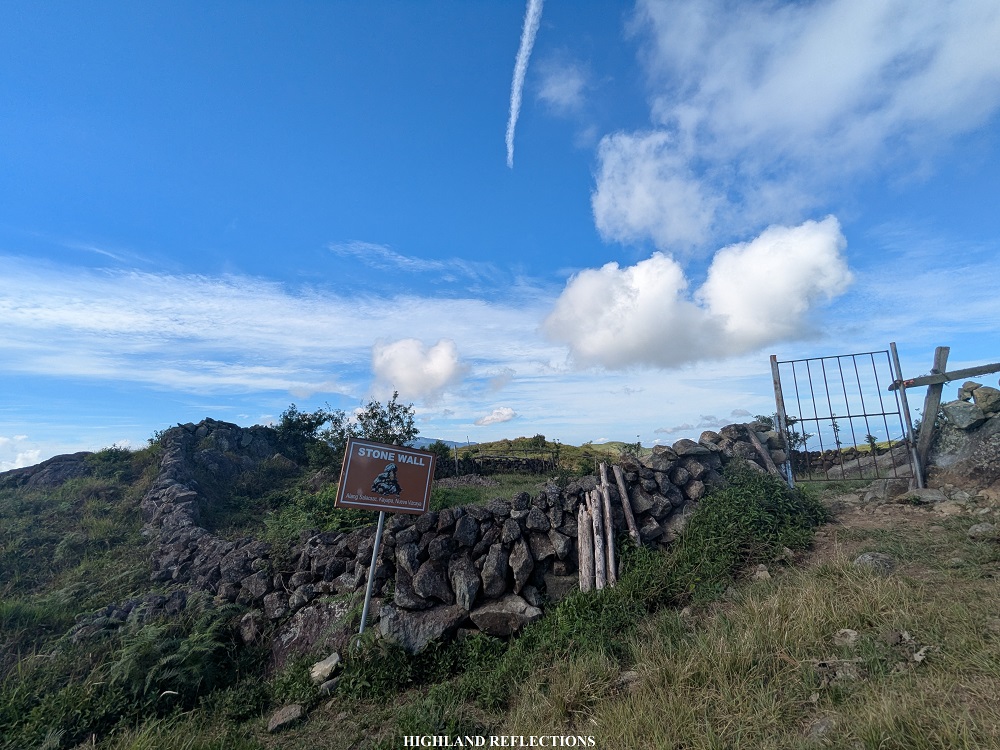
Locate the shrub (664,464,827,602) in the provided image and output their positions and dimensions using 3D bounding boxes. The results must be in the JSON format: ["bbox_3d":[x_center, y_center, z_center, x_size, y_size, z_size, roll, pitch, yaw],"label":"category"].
[{"bbox_3d":[2.480,1.514,4.650,1.300,1.150,1.000,4,-12,-17],"label":"shrub"}]

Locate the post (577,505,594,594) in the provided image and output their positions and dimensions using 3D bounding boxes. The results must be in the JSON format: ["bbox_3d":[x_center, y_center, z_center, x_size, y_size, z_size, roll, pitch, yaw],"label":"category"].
[{"bbox_3d":[0.795,1.615,4.310,0.125,0.776,0.115,-8,-19,26],"label":"post"}]

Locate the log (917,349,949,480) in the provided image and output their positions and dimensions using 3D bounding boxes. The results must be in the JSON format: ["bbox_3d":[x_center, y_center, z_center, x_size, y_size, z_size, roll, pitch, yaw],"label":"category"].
[{"bbox_3d":[5.290,0.440,5.650,0.125,1.676,0.110,16,-11,17],"label":"log"}]

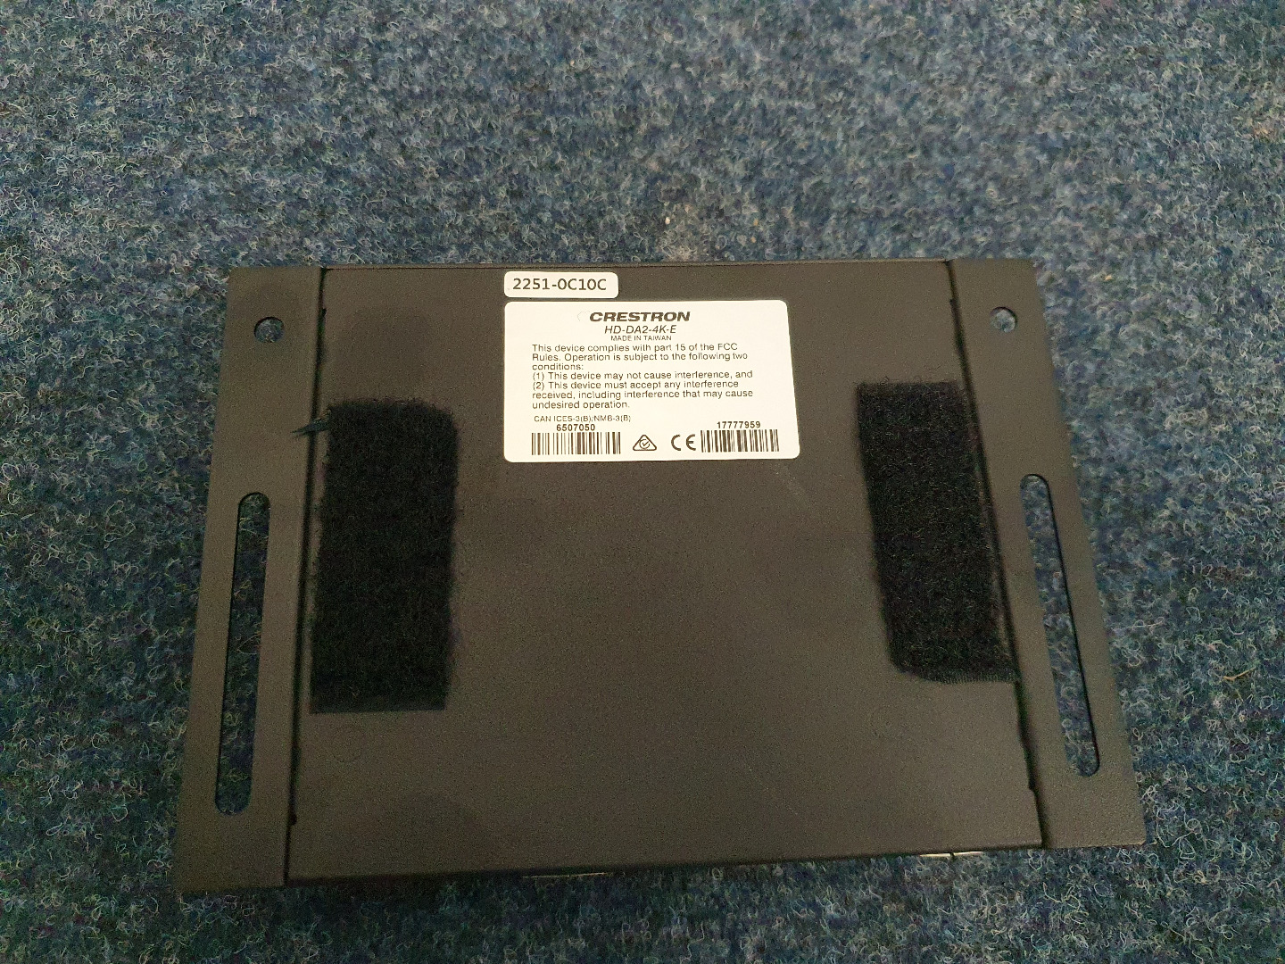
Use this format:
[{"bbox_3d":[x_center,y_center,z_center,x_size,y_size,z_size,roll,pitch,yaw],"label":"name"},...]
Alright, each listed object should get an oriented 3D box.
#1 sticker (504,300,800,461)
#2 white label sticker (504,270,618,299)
[{"bbox_3d":[0.001,-0.018,0.172,0.051,0.001,0.031,-1,72,-4],"label":"sticker"},{"bbox_3d":[-0.015,-0.036,0.176,0.021,0.001,0.005,0,72,-3],"label":"white label sticker"}]

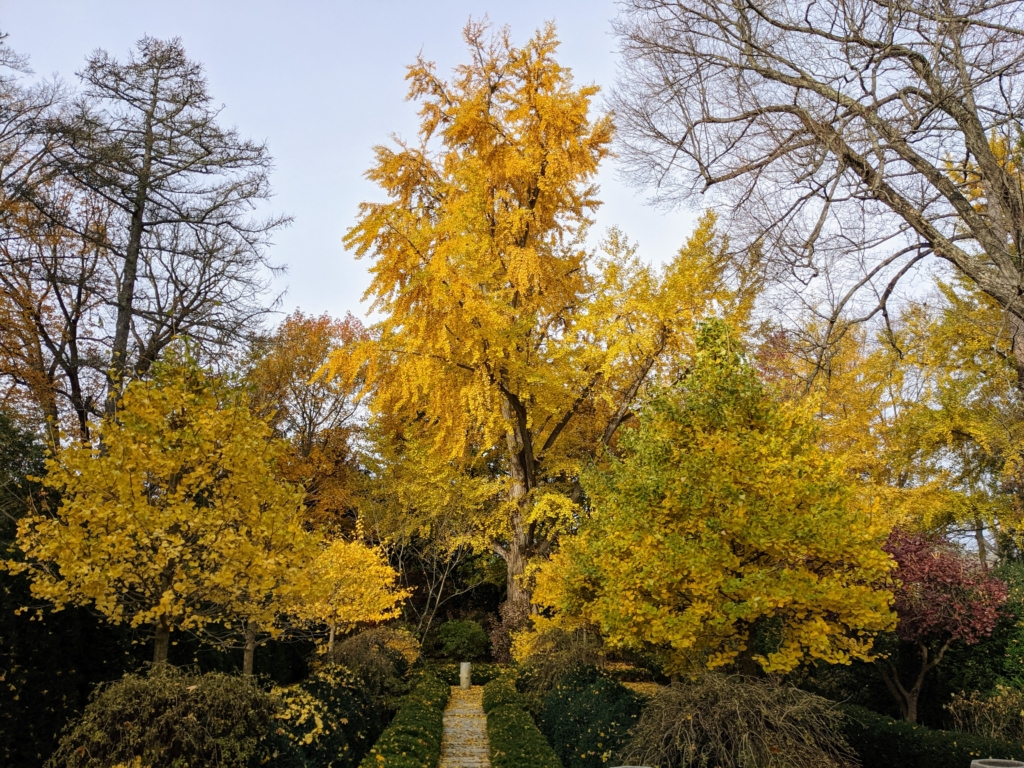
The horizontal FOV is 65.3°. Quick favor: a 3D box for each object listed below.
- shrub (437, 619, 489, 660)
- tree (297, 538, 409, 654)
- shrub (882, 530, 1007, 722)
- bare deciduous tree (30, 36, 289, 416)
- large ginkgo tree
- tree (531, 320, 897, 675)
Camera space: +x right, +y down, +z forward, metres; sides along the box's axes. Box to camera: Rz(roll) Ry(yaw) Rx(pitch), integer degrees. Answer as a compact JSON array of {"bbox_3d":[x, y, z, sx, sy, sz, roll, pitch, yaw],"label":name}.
[{"bbox_3d":[-1.064,5.605,17.530,1.190,0.880,1.130,0,-12,0],"label":"shrub"},{"bbox_3d":[-3.462,4.624,16.711,2.580,2.980,2.450,0,-12,0],"label":"tree"},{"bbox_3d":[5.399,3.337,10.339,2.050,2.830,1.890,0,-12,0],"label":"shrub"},{"bbox_3d":[-14.795,-3.284,32.837,10.830,24.680,10.290,0,-12,0],"label":"bare deciduous tree"},{"bbox_3d":[1.200,-2.770,27.116,14.270,21.570,12.550,0,-12,0],"label":"large ginkgo tree"},{"bbox_3d":[2.263,1.785,8.821,4.070,5.160,3.740,0,-12,0],"label":"tree"}]

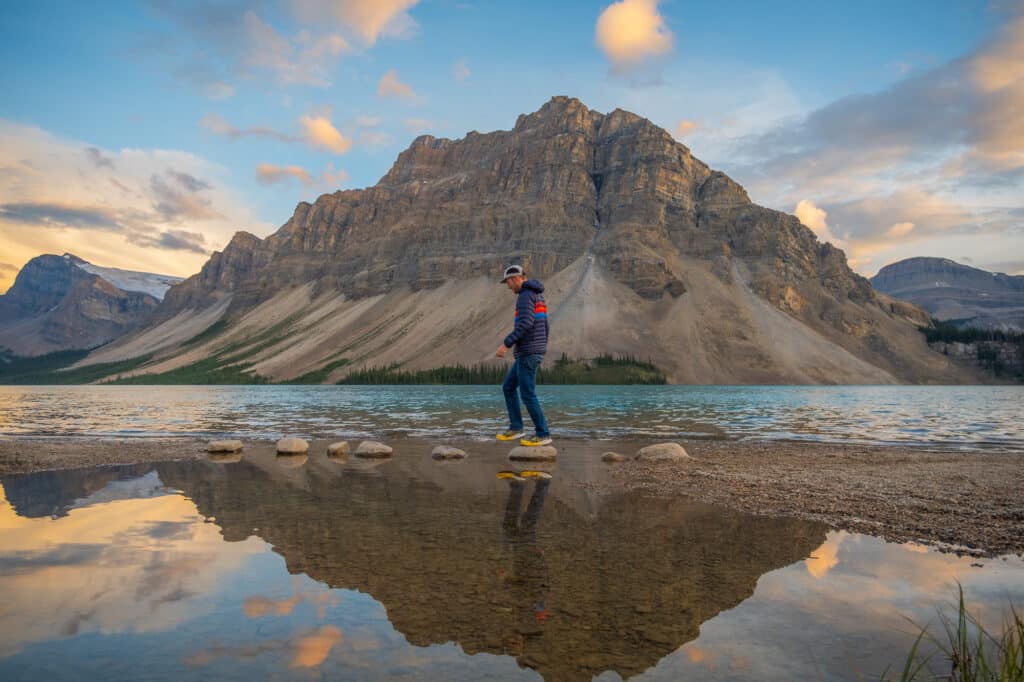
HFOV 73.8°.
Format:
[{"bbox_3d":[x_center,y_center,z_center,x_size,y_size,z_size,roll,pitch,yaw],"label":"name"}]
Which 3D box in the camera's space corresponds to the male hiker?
[{"bbox_3d":[0.112,0.139,6.630,0.550,1.760,0.540,-1,-4,10],"label":"male hiker"}]

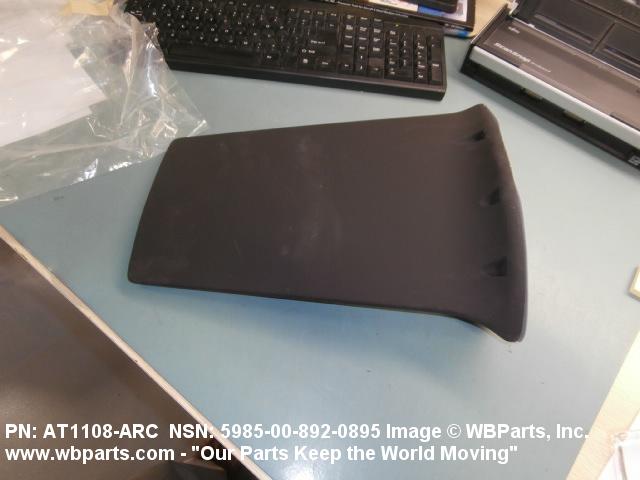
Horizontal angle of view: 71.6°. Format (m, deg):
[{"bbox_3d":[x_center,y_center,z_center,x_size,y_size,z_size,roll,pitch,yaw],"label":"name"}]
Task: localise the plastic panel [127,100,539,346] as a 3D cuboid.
[{"bbox_3d":[0.001,-0.041,0.441,0.350,0.090,0.265,3,60,1],"label":"plastic panel"}]

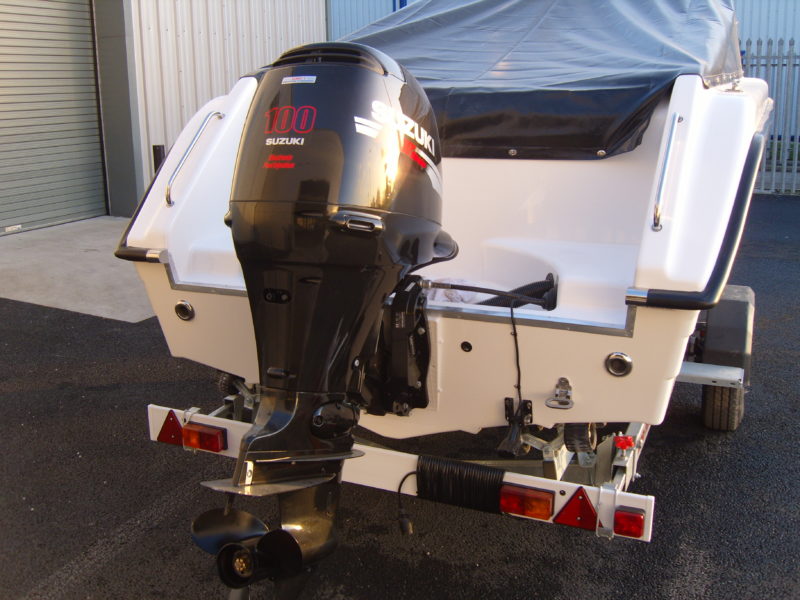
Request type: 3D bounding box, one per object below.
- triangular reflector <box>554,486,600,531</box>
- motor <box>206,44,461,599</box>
[{"bbox_3d":[0.552,0.635,2.485,0.150,0.135,0.012,6,16,21],"label":"triangular reflector"},{"bbox_3d":[-0.212,0.105,2.320,0.500,1.560,0.800,6,0,22],"label":"motor"}]

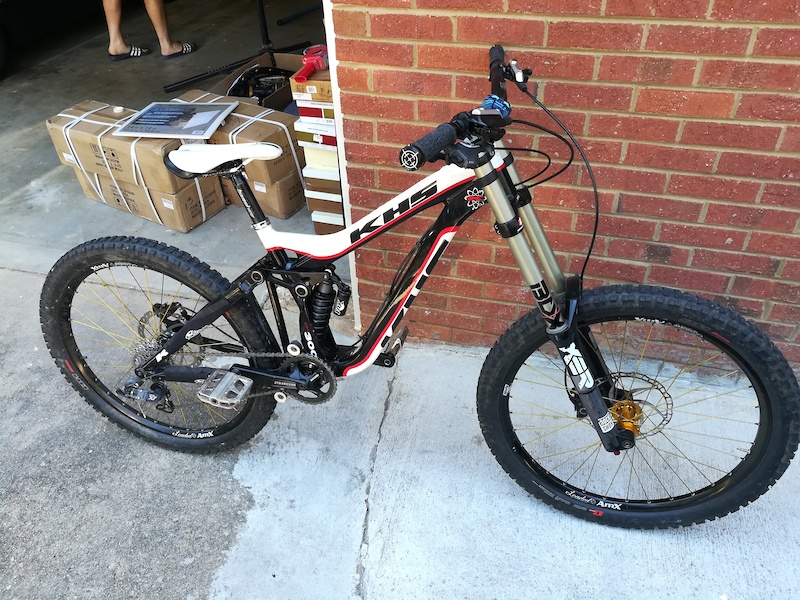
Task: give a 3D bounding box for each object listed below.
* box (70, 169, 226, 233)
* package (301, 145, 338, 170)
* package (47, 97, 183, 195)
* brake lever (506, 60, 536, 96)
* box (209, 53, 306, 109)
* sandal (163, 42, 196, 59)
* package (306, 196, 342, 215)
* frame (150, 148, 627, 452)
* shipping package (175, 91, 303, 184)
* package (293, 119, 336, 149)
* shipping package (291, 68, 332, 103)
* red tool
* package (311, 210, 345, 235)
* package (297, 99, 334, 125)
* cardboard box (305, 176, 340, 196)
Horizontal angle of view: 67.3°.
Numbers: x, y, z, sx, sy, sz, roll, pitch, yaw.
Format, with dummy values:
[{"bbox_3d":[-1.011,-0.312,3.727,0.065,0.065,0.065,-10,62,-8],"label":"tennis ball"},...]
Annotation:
[{"bbox_3d":[-1.179,-0.531,2.820,0.690,0.175,0.255,18,42,24],"label":"box"},{"bbox_3d":[-0.240,-0.631,2.443,0.190,0.090,0.290,8,38,13],"label":"package"},{"bbox_3d":[-1.183,-0.683,2.662,0.700,0.201,0.264,17,41,23],"label":"package"},{"bbox_3d":[0.254,-0.462,1.257,0.060,0.055,0.140,6,32,12],"label":"brake lever"},{"bbox_3d":[-0.814,-1.322,3.785,0.425,0.200,0.838,11,39,16],"label":"box"},{"bbox_3d":[-1.683,-1.915,4.565,0.105,0.075,0.285,27,46,32],"label":"sandal"},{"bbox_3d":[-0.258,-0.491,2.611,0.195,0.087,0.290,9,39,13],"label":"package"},{"bbox_3d":[-0.072,-0.021,1.333,1.220,0.700,0.250,6,32,12],"label":"frame"},{"bbox_3d":[-0.805,-0.749,2.786,0.690,0.205,0.290,16,42,22],"label":"shipping package"},{"bbox_3d":[-0.277,-0.710,2.410,0.200,0.095,0.300,9,39,13],"label":"package"},{"bbox_3d":[-0.266,-0.836,2.281,0.205,0.076,0.270,7,38,11],"label":"shipping package"},{"bbox_3d":[-0.296,-0.866,2.199,0.135,0.075,0.195,8,38,13],"label":"red tool"},{"bbox_3d":[-0.246,-0.394,2.664,0.195,0.105,0.290,9,39,13],"label":"package"},{"bbox_3d":[-0.252,-0.788,2.366,0.195,0.088,0.290,9,39,13],"label":"package"},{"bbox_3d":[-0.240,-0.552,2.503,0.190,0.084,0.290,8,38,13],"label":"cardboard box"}]

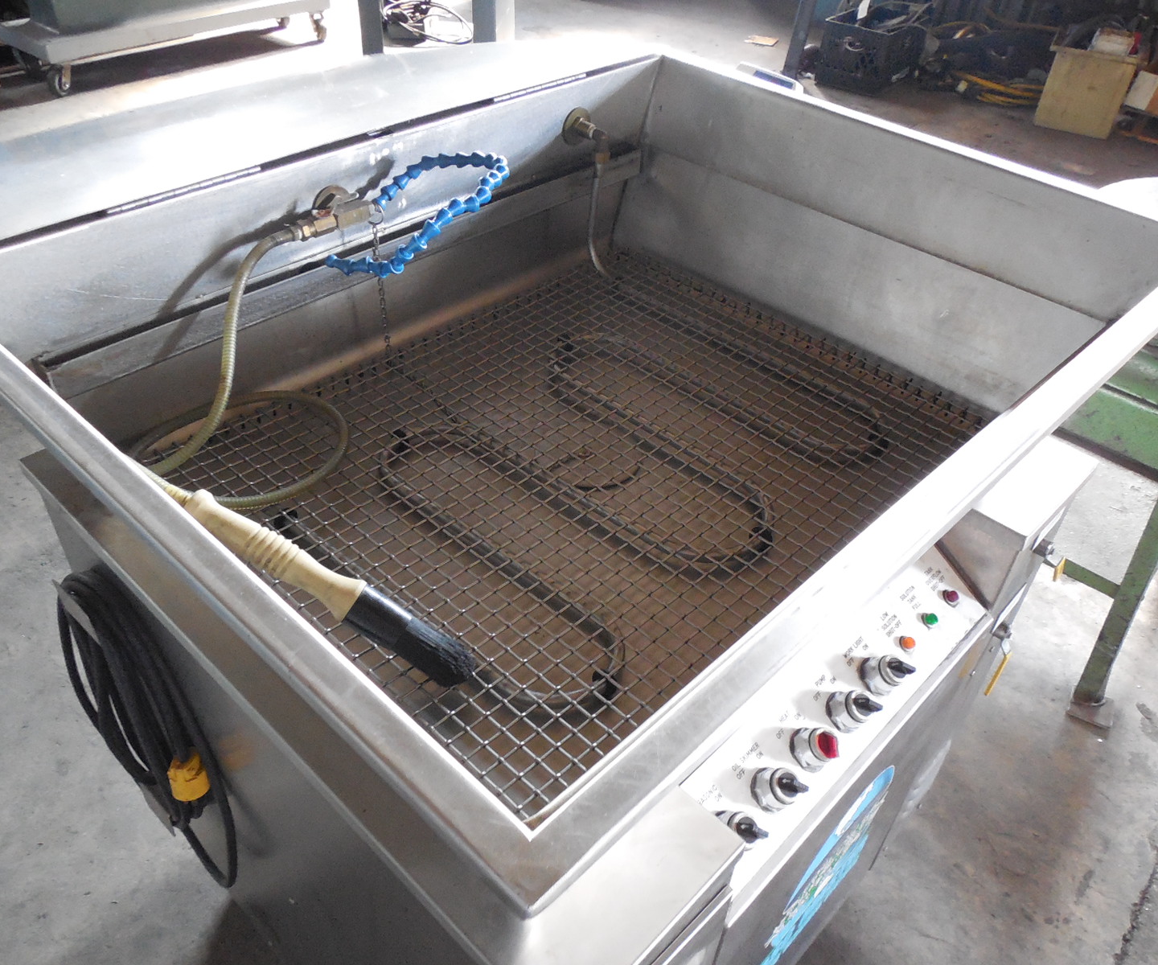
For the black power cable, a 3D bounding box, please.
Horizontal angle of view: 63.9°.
[{"bbox_3d":[-0.401,0.263,0.902,0.190,0.449,0.056,33,48,31],"label":"black power cable"}]

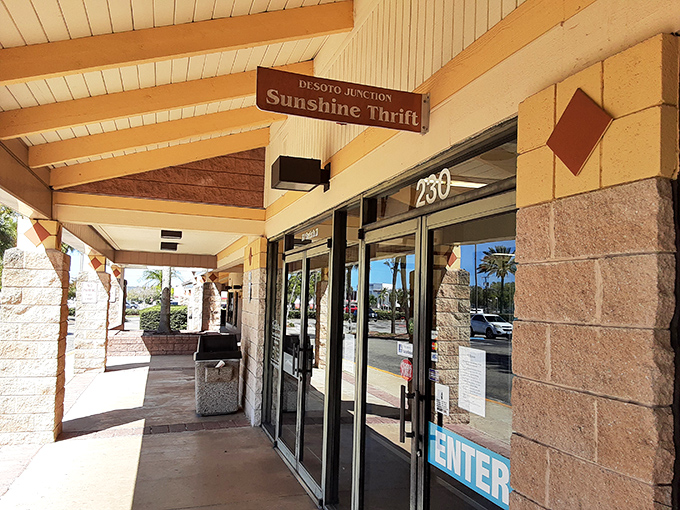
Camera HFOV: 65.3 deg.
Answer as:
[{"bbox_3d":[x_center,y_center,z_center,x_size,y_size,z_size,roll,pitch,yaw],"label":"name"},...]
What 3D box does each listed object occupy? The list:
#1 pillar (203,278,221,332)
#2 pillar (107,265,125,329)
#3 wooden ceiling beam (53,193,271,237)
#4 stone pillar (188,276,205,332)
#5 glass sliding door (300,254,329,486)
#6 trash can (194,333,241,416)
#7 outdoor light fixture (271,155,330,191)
[{"bbox_3d":[-4.280,1.597,17.792,0.580,1.900,0.550,3,-5,-18],"label":"pillar"},{"bbox_3d":[-6.945,1.317,16.453,0.600,2.000,0.500,3,-5,-18],"label":"pillar"},{"bbox_3d":[-2.204,-0.483,6.692,2.500,0.360,0.200,3,-5,-18],"label":"wooden ceiling beam"},{"bbox_3d":[-5.931,2.095,22.384,0.600,2.400,0.550,3,-5,-18],"label":"stone pillar"},{"bbox_3d":[-0.237,1.012,4.878,0.070,2.100,0.900,3,-5,-18],"label":"glass sliding door"},{"bbox_3d":[-1.830,1.749,7.900,0.610,1.120,0.600,4,-5,-20],"label":"trash can"},{"bbox_3d":[-0.309,-0.639,4.217,0.400,0.210,0.310,3,-5,-18],"label":"outdoor light fixture"}]

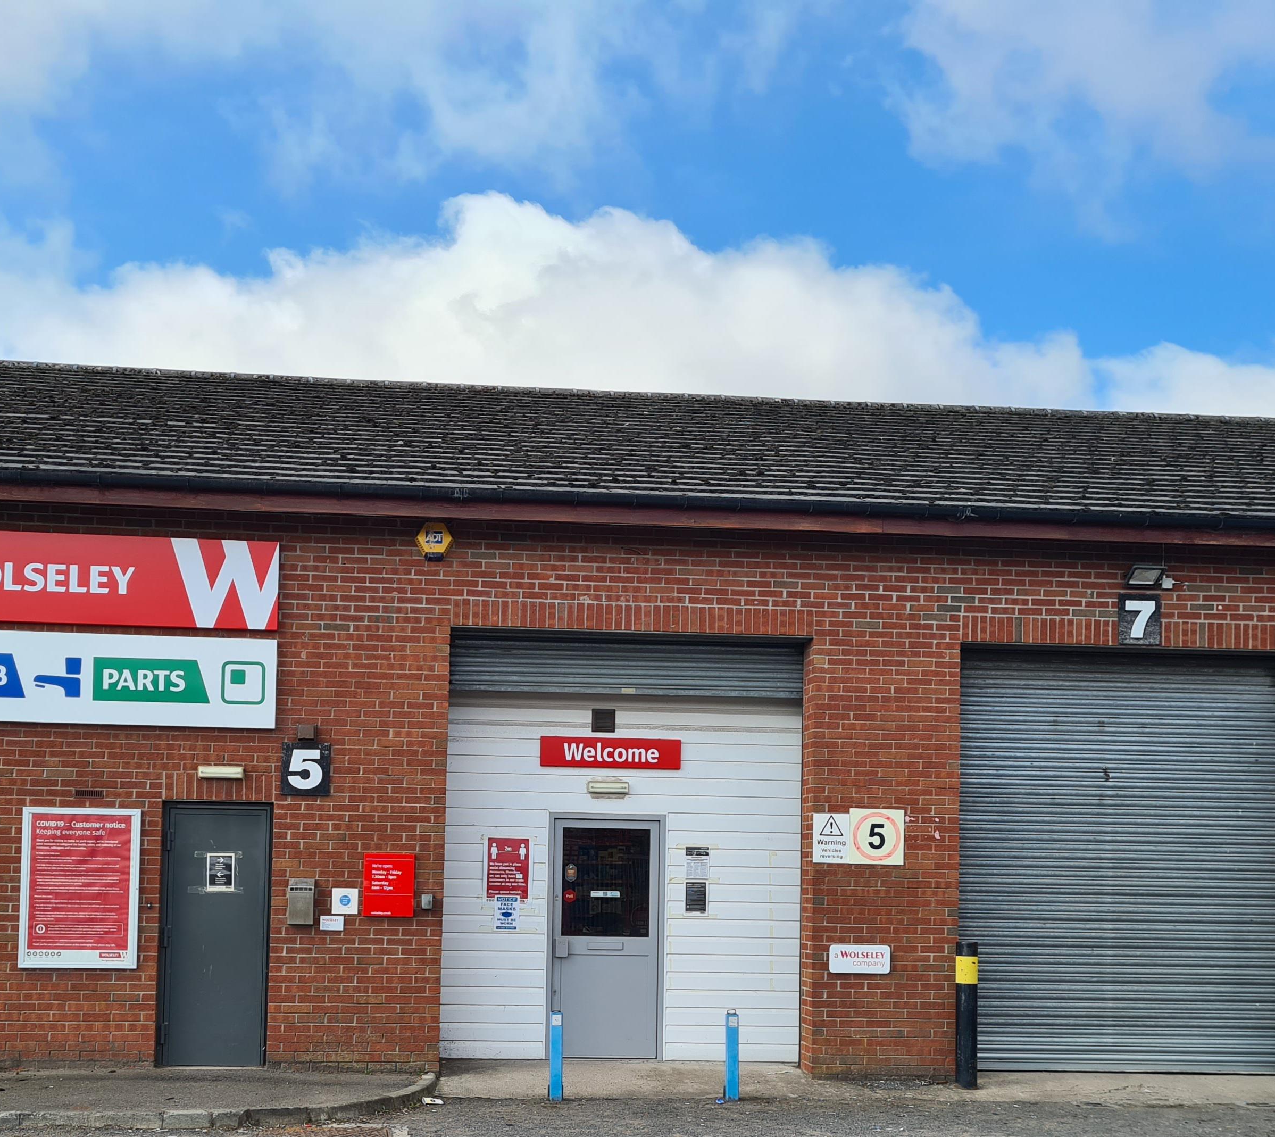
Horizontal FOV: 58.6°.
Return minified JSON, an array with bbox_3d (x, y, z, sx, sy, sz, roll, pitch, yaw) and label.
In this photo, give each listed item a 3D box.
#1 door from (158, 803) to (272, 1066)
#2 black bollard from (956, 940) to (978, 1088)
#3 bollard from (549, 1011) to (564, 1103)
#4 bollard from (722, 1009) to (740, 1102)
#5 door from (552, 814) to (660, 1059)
[{"bbox_3d":[-3.292,2.851,8.885,0.837,2.028,0.070,2,-2,-4],"label":"door"},{"bbox_3d":[2.594,3.511,8.950,0.170,1.160,0.170,1,-2,-3],"label":"black bollard"},{"bbox_3d":[-0.593,3.571,8.300,0.096,0.660,0.096,1,-2,-3],"label":"bollard"},{"bbox_3d":[0.695,3.586,8.413,0.100,0.670,0.100,2,-2,-4],"label":"bollard"},{"bbox_3d":[-0.260,3.028,9.330,0.882,1.945,0.060,2,-2,-4],"label":"door"}]

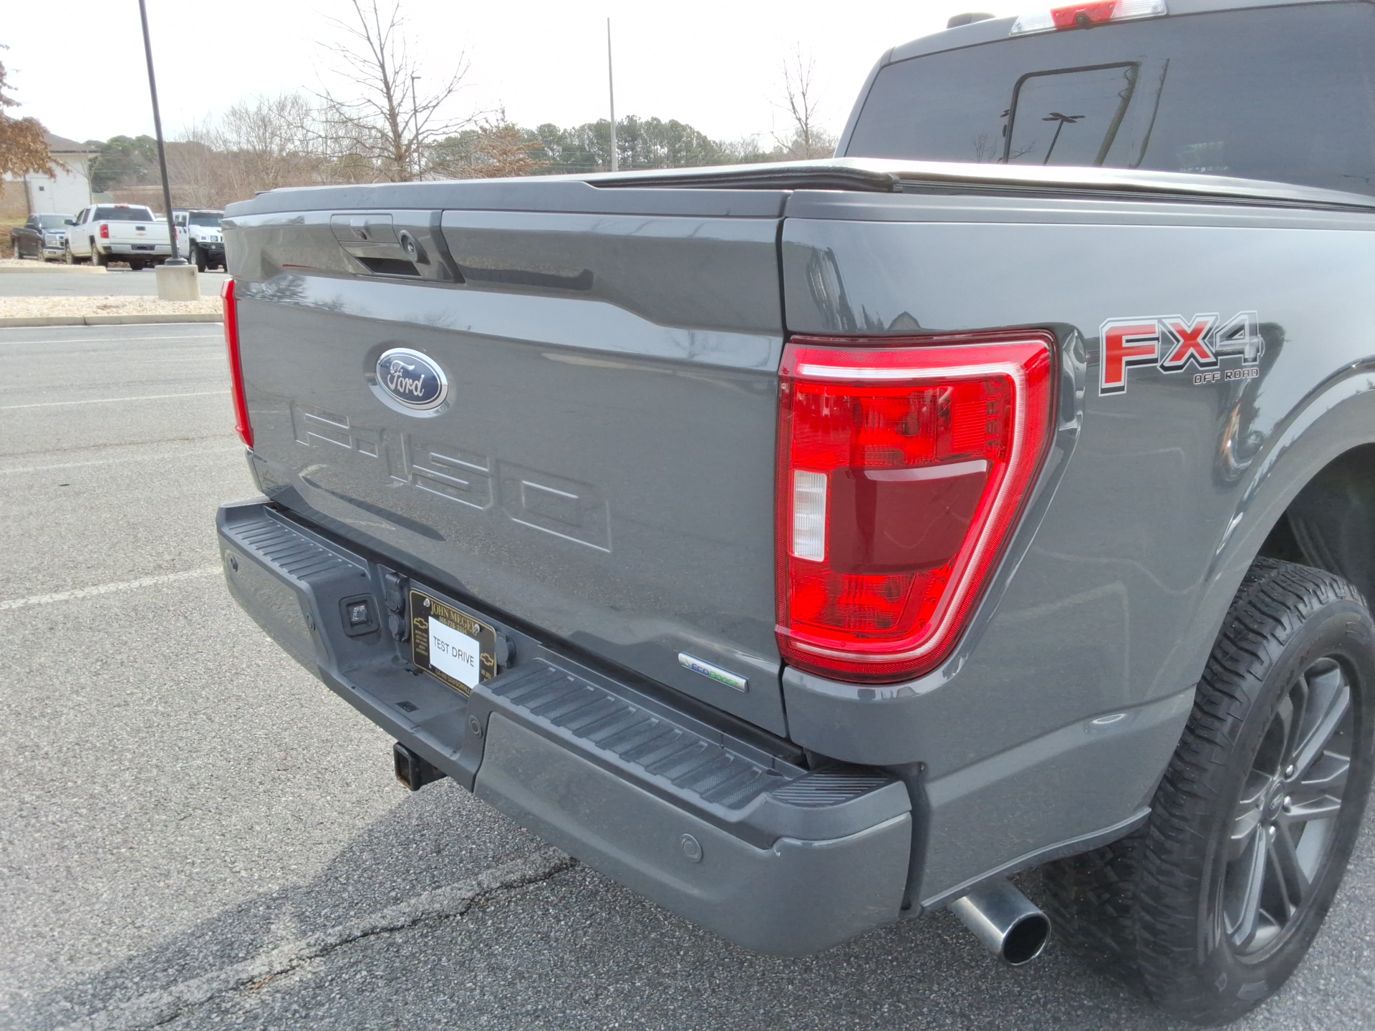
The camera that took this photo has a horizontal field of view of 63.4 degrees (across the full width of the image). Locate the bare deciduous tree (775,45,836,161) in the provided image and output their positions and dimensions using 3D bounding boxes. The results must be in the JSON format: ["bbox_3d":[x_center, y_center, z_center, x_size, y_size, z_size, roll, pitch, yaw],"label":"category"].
[{"bbox_3d":[5.084,-15.849,47.301,3.100,8.162,3.100,1,15,6],"label":"bare deciduous tree"}]

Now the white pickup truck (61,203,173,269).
[{"bbox_3d":[-16.612,-8.114,32.470,2.040,1.880,5.840,-12,19,-36],"label":"white pickup truck"}]

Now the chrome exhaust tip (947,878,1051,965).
[{"bbox_3d":[0.467,0.603,1.716,0.092,0.092,0.170,-7,17,-22],"label":"chrome exhaust tip"}]

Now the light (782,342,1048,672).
[{"bbox_3d":[0.246,-0.017,1.233,0.270,0.378,0.164,-14,20,-39],"label":"light"}]

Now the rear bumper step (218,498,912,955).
[{"bbox_3d":[-0.433,0.232,1.922,0.230,0.250,1.910,-14,20,-39],"label":"rear bumper step"}]

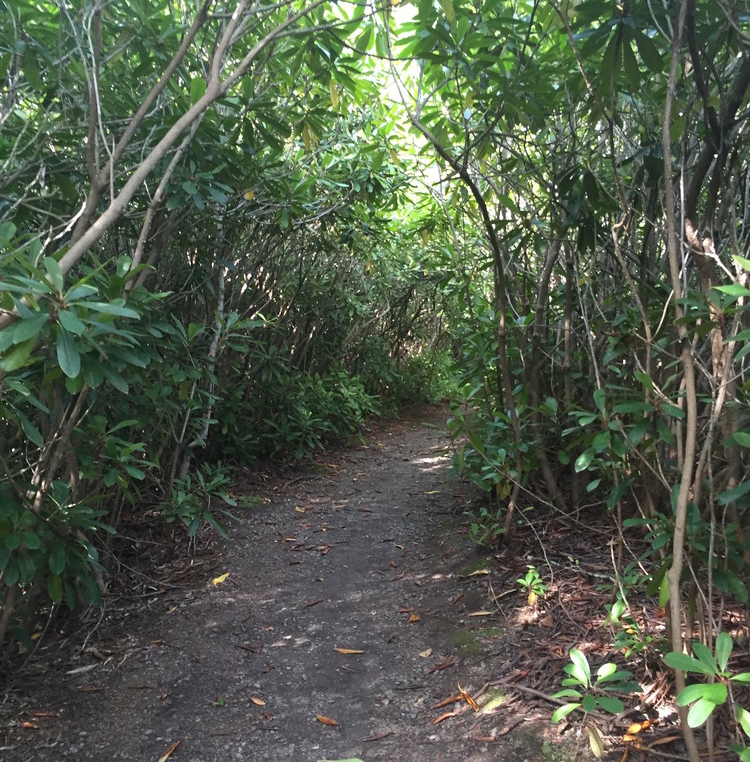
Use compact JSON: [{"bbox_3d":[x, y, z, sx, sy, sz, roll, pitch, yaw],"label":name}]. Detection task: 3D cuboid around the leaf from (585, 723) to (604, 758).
[{"bbox_3d":[0.767,1.256,2.930,0.036,0.060,0.120,-1,3,-12],"label":"leaf"}]

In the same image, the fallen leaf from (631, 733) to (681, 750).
[{"bbox_3d":[0.971,1.247,2.900,0.165,0.020,0.042,-1,3,-18],"label":"fallen leaf"}]

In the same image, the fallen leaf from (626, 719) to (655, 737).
[{"bbox_3d":[0.947,1.240,3.000,0.105,0.025,0.042,-2,3,-27],"label":"fallen leaf"}]

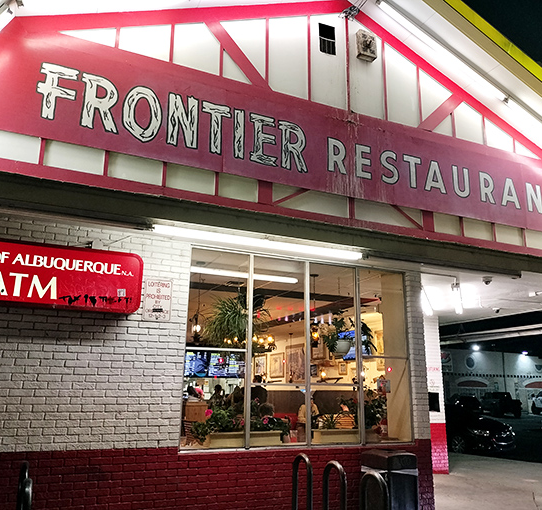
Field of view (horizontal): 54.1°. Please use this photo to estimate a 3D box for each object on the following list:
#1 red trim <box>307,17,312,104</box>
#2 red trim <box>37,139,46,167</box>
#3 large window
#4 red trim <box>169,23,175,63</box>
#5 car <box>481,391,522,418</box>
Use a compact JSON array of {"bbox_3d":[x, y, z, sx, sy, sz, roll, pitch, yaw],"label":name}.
[{"bbox_3d":[0.486,-2.487,6.641,0.045,1.240,0.030,7,-16,-24],"label":"red trim"},{"bbox_3d":[-2.153,-0.978,4.993,0.045,0.280,0.030,7,-16,-24],"label":"red trim"},{"bbox_3d":[0.492,1.253,6.982,3.325,2.421,0.120,7,-16,-24],"label":"large window"},{"bbox_3d":[-1.088,-2.346,5.846,0.045,0.480,0.030,7,-16,-24],"label":"red trim"},{"bbox_3d":[17.896,11.787,41.825,1.820,1.900,5.200,-1,-14,5],"label":"car"}]

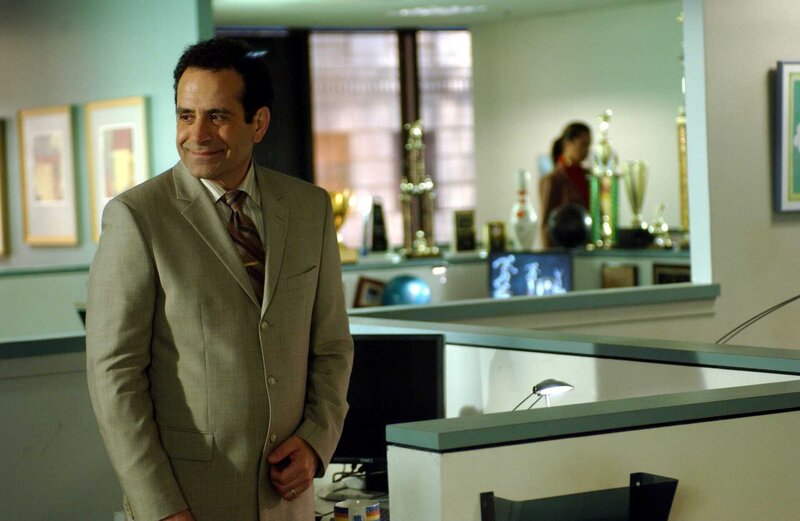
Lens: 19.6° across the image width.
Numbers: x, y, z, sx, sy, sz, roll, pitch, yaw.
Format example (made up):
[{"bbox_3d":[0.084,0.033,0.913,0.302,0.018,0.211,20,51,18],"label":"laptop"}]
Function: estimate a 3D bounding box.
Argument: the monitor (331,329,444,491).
[{"bbox_3d":[-0.056,0.370,5.703,0.392,0.387,0.180,-1,3,21],"label":"monitor"}]

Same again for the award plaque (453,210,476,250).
[{"bbox_3d":[0.309,-0.141,11.050,0.105,0.192,0.030,-4,3,-27],"label":"award plaque"}]

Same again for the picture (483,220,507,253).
[{"bbox_3d":[0.442,-0.112,10.900,0.095,0.148,0.045,-4,3,-27],"label":"picture"}]

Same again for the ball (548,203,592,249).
[{"bbox_3d":[0.817,-0.164,11.150,0.217,0.217,0.217,-2,2,0],"label":"ball"}]

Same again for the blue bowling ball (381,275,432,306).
[{"bbox_3d":[0.031,0.174,10.300,0.217,0.217,0.217,-2,3,0],"label":"blue bowling ball"}]

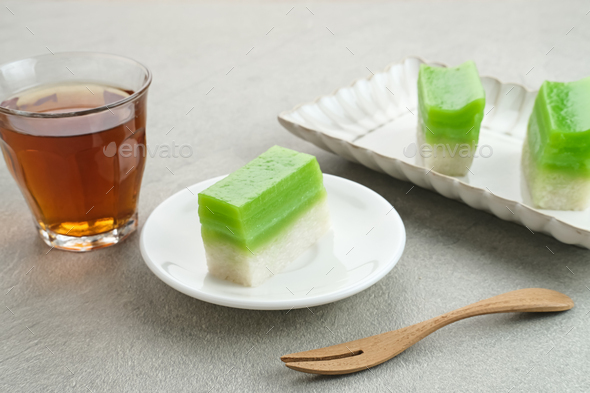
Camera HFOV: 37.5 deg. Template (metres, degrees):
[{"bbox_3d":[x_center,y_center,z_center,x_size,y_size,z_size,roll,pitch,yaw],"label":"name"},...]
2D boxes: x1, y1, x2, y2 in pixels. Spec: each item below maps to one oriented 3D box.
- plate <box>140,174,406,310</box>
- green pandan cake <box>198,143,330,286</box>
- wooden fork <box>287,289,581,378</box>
[{"bbox_3d":[-0.011,0.024,0.445,0.133,0.017,0.133,0,29,0],"label":"plate"},{"bbox_3d":[-0.013,0.008,0.427,0.027,0.044,0.065,19,34,30],"label":"green pandan cake"},{"bbox_3d":[0.062,0.057,0.385,0.140,0.015,0.019,-10,30,-17],"label":"wooden fork"}]

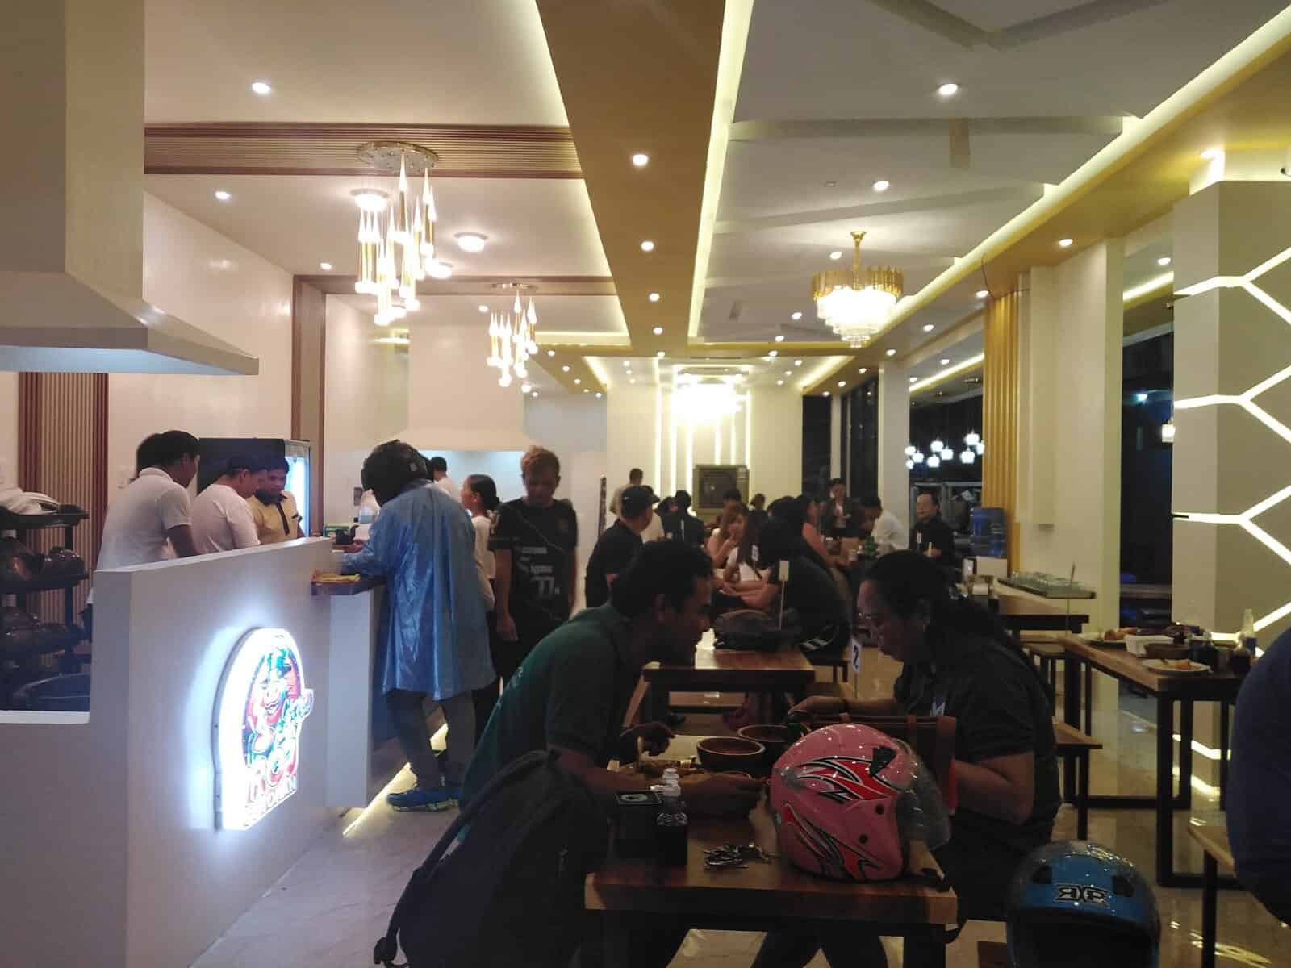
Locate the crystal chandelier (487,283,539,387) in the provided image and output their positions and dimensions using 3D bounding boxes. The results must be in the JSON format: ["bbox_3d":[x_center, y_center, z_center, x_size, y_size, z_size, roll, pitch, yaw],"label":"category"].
[{"bbox_3d":[-1.204,-1.346,8.800,0.480,0.920,0.480,1,0,1],"label":"crystal chandelier"}]

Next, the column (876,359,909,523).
[{"bbox_3d":[3.235,-0.034,12.600,0.340,3.100,0.400,1,0,1],"label":"column"}]

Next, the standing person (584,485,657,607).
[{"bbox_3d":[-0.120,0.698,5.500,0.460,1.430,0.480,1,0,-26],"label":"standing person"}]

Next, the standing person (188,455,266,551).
[{"bbox_3d":[-2.200,0.618,5.050,0.360,1.550,0.450,1,0,-30],"label":"standing person"}]

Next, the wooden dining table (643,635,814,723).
[{"bbox_3d":[0.315,1.047,3.975,0.615,0.745,0.930,1,0,1],"label":"wooden dining table"}]

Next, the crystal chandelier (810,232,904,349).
[{"bbox_3d":[1.464,-1.326,6.700,0.630,0.800,0.630,1,0,1],"label":"crystal chandelier"}]

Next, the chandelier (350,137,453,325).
[{"bbox_3d":[-1.384,-1.356,5.420,0.490,0.930,0.490,1,0,1],"label":"chandelier"}]

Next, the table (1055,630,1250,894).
[{"bbox_3d":[2.180,1.082,3.978,0.620,0.750,1.080,1,0,4],"label":"table"}]

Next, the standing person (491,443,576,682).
[{"bbox_3d":[-0.555,0.605,4.850,0.450,1.610,0.280,1,0,-12],"label":"standing person"}]

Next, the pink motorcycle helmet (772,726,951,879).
[{"bbox_3d":[0.387,0.552,1.780,0.310,0.250,0.245,1,0,-12],"label":"pink motorcycle helmet"}]

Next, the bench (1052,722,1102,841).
[{"bbox_3d":[1.600,1.227,4.220,0.310,0.450,1.050,1,0,2],"label":"bench"}]

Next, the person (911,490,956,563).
[{"bbox_3d":[2.181,0.777,7.688,0.600,1.400,0.480,1,0,-38],"label":"person"}]

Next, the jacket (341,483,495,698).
[{"bbox_3d":[-1.010,0.470,4.330,0.540,0.970,0.580,1,0,44],"label":"jacket"}]

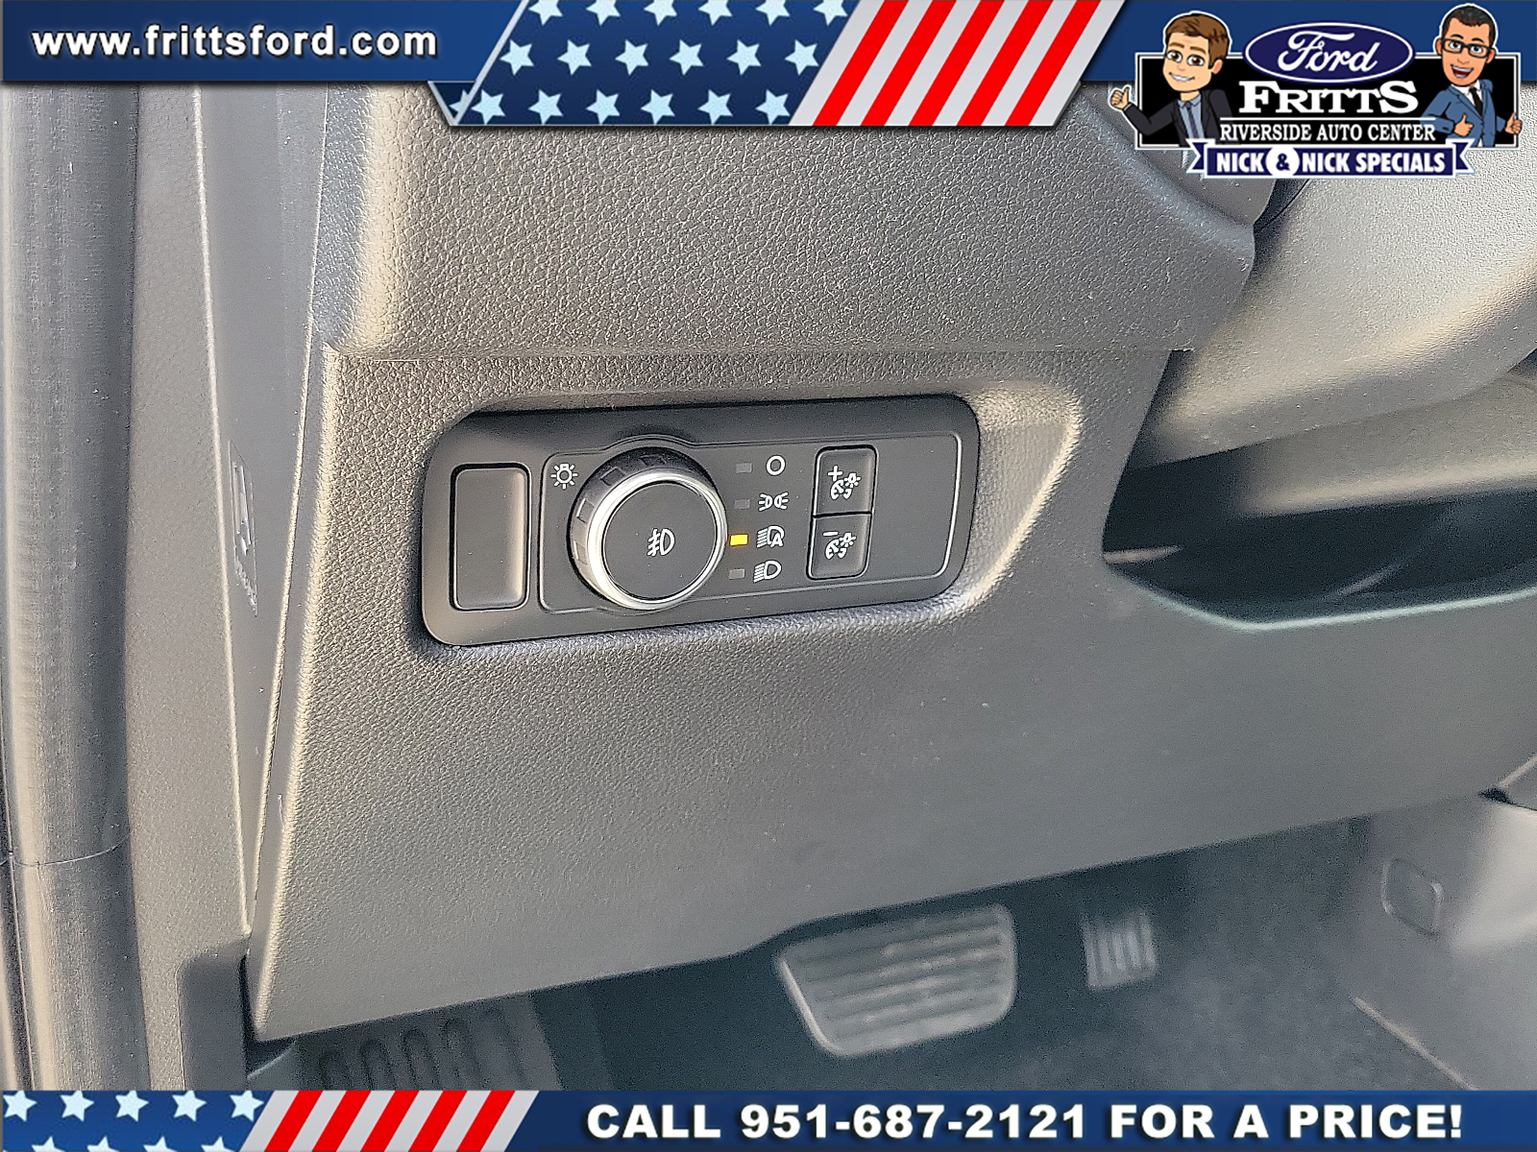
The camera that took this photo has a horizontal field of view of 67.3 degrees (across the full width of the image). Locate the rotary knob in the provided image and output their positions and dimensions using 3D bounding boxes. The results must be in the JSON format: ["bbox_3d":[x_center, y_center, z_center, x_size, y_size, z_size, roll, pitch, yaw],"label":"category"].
[{"bbox_3d":[-0.031,-0.012,0.302,0.040,0.040,0.019,-3,17,-20],"label":"rotary knob"}]

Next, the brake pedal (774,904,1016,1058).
[{"bbox_3d":[0.064,0.207,0.593,0.126,0.058,0.025,-3,-11,-20],"label":"brake pedal"}]

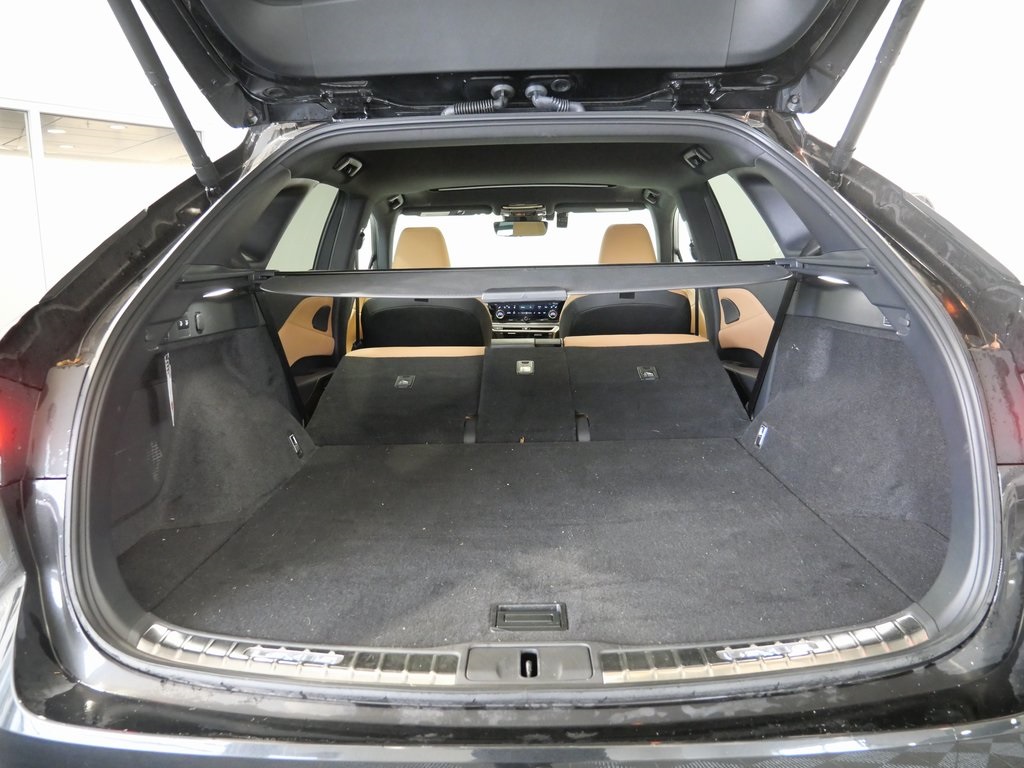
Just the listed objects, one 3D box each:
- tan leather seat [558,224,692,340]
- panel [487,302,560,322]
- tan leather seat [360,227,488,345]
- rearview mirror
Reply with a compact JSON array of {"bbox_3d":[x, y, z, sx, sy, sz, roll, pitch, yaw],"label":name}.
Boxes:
[{"bbox_3d":[0.462,-0.154,3.170,0.540,1.060,0.800,-1,10,1],"label":"tan leather seat"},{"bbox_3d":[0.065,-0.346,3.440,0.360,0.100,0.035,-1,-12,1],"label":"panel"},{"bbox_3d":[-0.331,-0.144,3.170,0.540,1.060,0.800,-1,10,1],"label":"tan leather seat"},{"bbox_3d":[0.045,-0.735,3.360,0.255,0.070,0.045,1,15,13],"label":"rearview mirror"}]

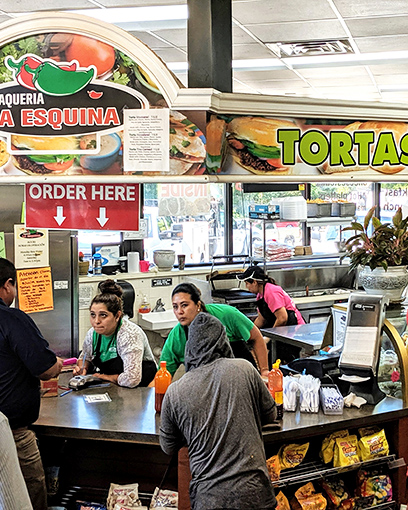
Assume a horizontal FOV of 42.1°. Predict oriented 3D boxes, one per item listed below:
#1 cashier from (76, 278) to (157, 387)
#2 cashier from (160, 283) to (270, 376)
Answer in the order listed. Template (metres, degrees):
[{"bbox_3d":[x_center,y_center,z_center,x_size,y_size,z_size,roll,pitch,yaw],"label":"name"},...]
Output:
[{"bbox_3d":[-0.486,0.949,3.228,0.480,1.550,0.580,2,7,23],"label":"cashier"},{"bbox_3d":[0.078,0.932,3.347,0.600,1.550,0.720,2,7,17],"label":"cashier"}]

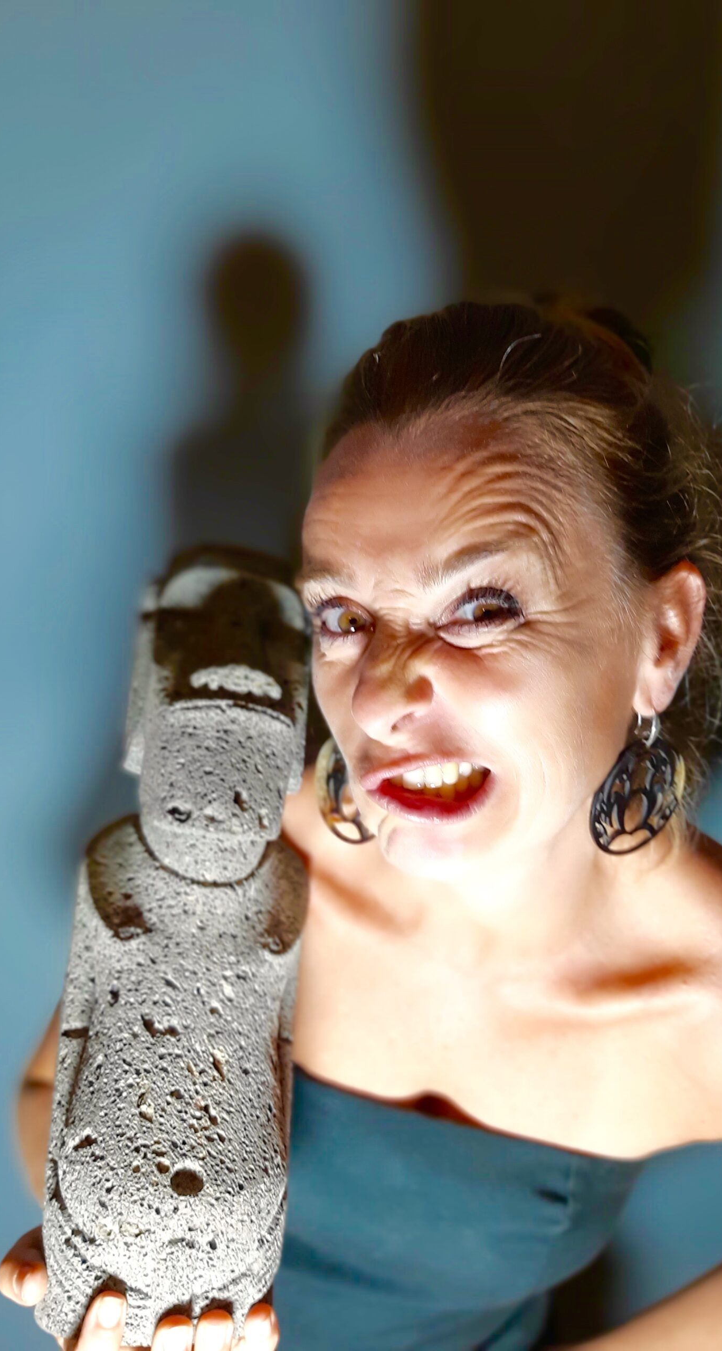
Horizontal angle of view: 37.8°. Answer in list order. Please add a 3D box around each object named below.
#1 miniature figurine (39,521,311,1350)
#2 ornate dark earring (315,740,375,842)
[{"bbox_3d":[-0.086,0.114,0.530,0.108,0.360,0.090,7,-22,-14],"label":"miniature figurine"},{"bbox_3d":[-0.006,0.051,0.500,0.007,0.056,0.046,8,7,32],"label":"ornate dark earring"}]

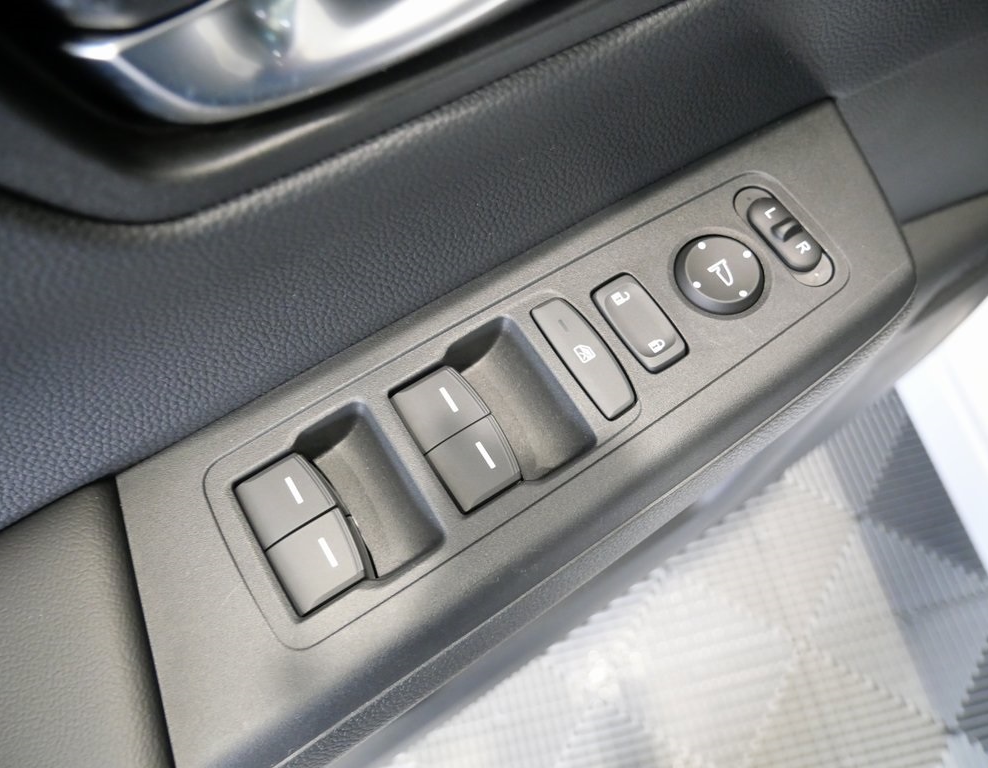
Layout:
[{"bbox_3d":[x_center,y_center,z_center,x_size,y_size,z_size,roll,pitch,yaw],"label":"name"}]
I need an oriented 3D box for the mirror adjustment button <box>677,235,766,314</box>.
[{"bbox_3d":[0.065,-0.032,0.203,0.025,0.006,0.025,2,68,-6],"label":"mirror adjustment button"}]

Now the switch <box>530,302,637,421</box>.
[{"bbox_3d":[0.025,-0.007,0.191,0.012,0.006,0.035,-30,75,-16],"label":"switch"}]

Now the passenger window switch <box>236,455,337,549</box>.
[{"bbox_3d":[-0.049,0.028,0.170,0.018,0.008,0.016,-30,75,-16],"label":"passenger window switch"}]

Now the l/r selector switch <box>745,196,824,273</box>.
[{"bbox_3d":[0.085,-0.042,0.208,0.011,0.006,0.025,-30,75,-16],"label":"l/r selector switch"}]

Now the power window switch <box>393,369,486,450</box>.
[{"bbox_3d":[-0.014,0.007,0.182,0.018,0.008,0.017,-30,75,-16],"label":"power window switch"}]

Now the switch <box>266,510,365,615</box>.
[{"bbox_3d":[-0.040,0.041,0.165,0.018,0.008,0.017,-30,75,-16],"label":"switch"}]

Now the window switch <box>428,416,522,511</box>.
[{"bbox_3d":[-0.005,0.021,0.178,0.018,0.008,0.017,-30,75,-16],"label":"window switch"}]

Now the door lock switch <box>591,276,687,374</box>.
[{"bbox_3d":[0.040,-0.016,0.195,0.012,0.006,0.028,-30,75,-16],"label":"door lock switch"}]

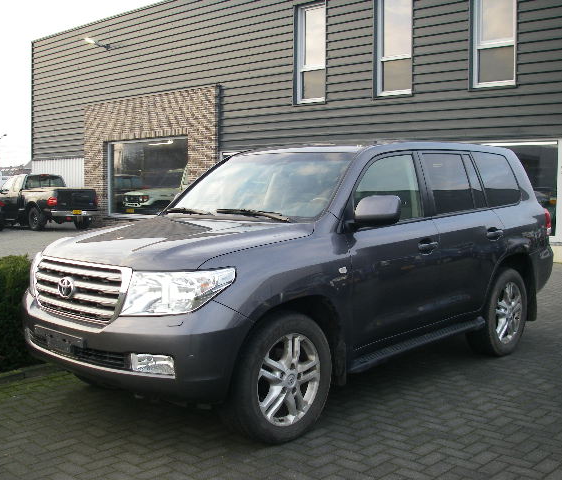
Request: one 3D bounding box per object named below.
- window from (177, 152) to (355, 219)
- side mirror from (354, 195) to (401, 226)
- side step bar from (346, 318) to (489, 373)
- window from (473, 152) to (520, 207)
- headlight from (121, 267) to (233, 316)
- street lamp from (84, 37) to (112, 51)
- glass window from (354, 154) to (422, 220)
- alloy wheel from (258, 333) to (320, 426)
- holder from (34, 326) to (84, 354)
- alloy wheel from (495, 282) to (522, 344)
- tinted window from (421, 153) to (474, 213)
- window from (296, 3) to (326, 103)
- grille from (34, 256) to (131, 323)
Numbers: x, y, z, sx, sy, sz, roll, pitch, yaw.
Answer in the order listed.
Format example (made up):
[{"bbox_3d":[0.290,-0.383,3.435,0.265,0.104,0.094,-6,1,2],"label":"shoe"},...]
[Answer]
[{"bbox_3d":[-0.151,-0.399,5.084,1.460,0.120,0.800,5,43,42],"label":"window"},{"bbox_3d":[0.601,-0.190,4.351,0.250,0.190,0.170,5,7,42],"label":"side mirror"},{"bbox_3d":[0.979,0.731,5.041,0.220,0.100,1.830,4,6,42],"label":"side step bar"},{"bbox_3d":[1.894,-0.528,6.131,0.060,0.470,0.690,-17,-8,42],"label":"window"},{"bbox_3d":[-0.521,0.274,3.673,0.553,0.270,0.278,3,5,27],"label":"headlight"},{"bbox_3d":[-6.003,-6.417,22.946,0.220,0.320,0.950,5,7,44],"label":"street lamp"},{"bbox_3d":[0.705,-0.341,4.731,0.060,0.500,0.840,-19,-10,41],"label":"glass window"},{"bbox_3d":[-0.011,0.793,4.093,0.200,0.530,0.530,5,7,42],"label":"alloy wheel"},{"bbox_3d":[-1.261,0.557,3.961,0.520,0.105,0.035,5,7,42],"label":"holder"},{"bbox_3d":[1.919,0.631,6.183,0.200,0.530,0.530,5,7,42],"label":"alloy wheel"},{"bbox_3d":[1.289,-0.434,5.372,0.050,0.480,0.620,-19,-10,41],"label":"tinted window"},{"bbox_3d":[0.774,-4.922,18.537,1.030,2.600,0.140,4,6,42],"label":"window"},{"bbox_3d":[-1.165,0.270,3.940,1.000,0.320,0.150,4,6,42],"label":"grille"}]

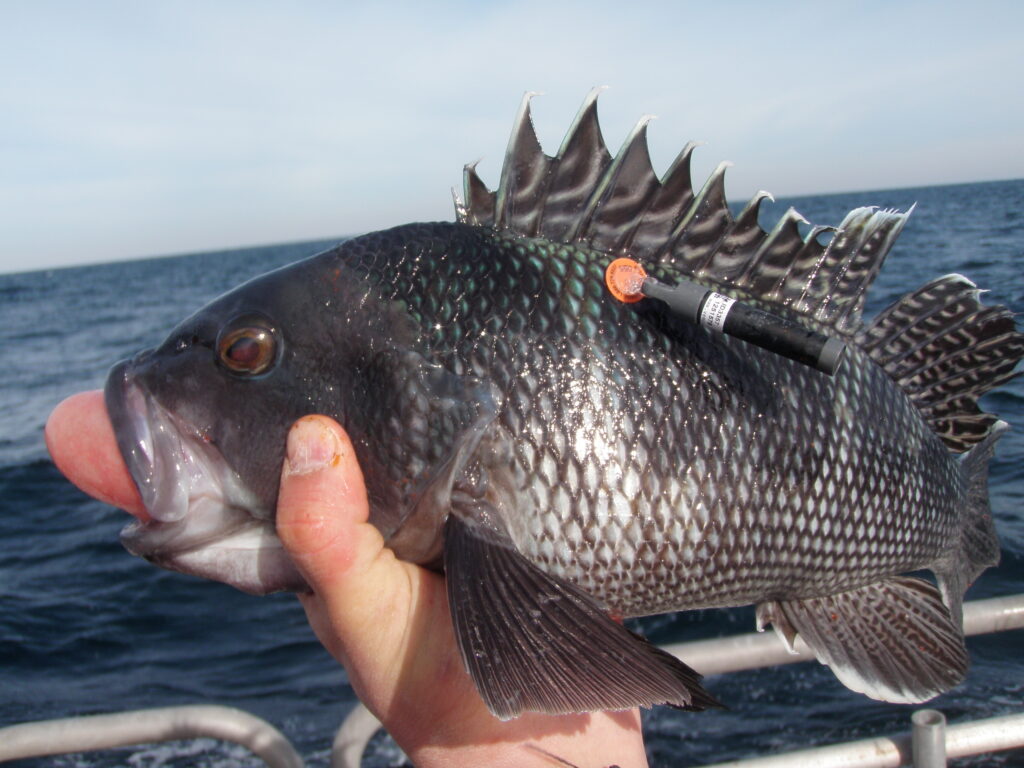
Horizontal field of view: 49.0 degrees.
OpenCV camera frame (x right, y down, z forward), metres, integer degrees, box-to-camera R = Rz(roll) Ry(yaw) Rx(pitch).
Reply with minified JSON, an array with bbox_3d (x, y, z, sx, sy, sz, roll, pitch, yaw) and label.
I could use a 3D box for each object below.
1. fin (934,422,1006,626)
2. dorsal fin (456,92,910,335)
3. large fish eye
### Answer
[{"bbox_3d":[0.219,0.064,0.530,0.018,0.100,0.090,7,-4,39],"label":"fin"},{"bbox_3d":[0.069,-0.065,0.417,0.180,0.063,0.014,12,0,-18],"label":"dorsal fin"},{"bbox_3d":[-0.085,-0.012,0.360,0.020,0.019,0.012,-5,-4,1],"label":"large fish eye"}]

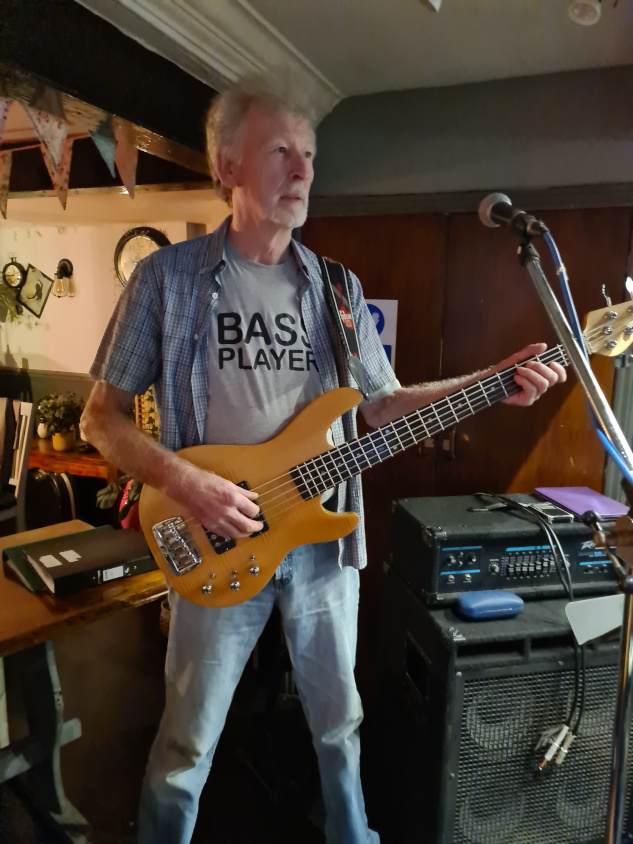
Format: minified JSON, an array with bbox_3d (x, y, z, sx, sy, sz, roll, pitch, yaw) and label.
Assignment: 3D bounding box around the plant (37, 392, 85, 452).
[{"bbox_3d":[-1.250,0.000,3.100,0.230,0.280,0.230,-3,10,-22],"label":"plant"}]

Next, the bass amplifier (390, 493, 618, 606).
[{"bbox_3d":[0.550,0.349,1.833,0.590,0.207,0.308,-1,9,-12],"label":"bass amplifier"}]

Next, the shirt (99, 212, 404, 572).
[{"bbox_3d":[-0.160,-0.070,1.400,0.680,0.750,0.330,-1,9,-12],"label":"shirt"}]

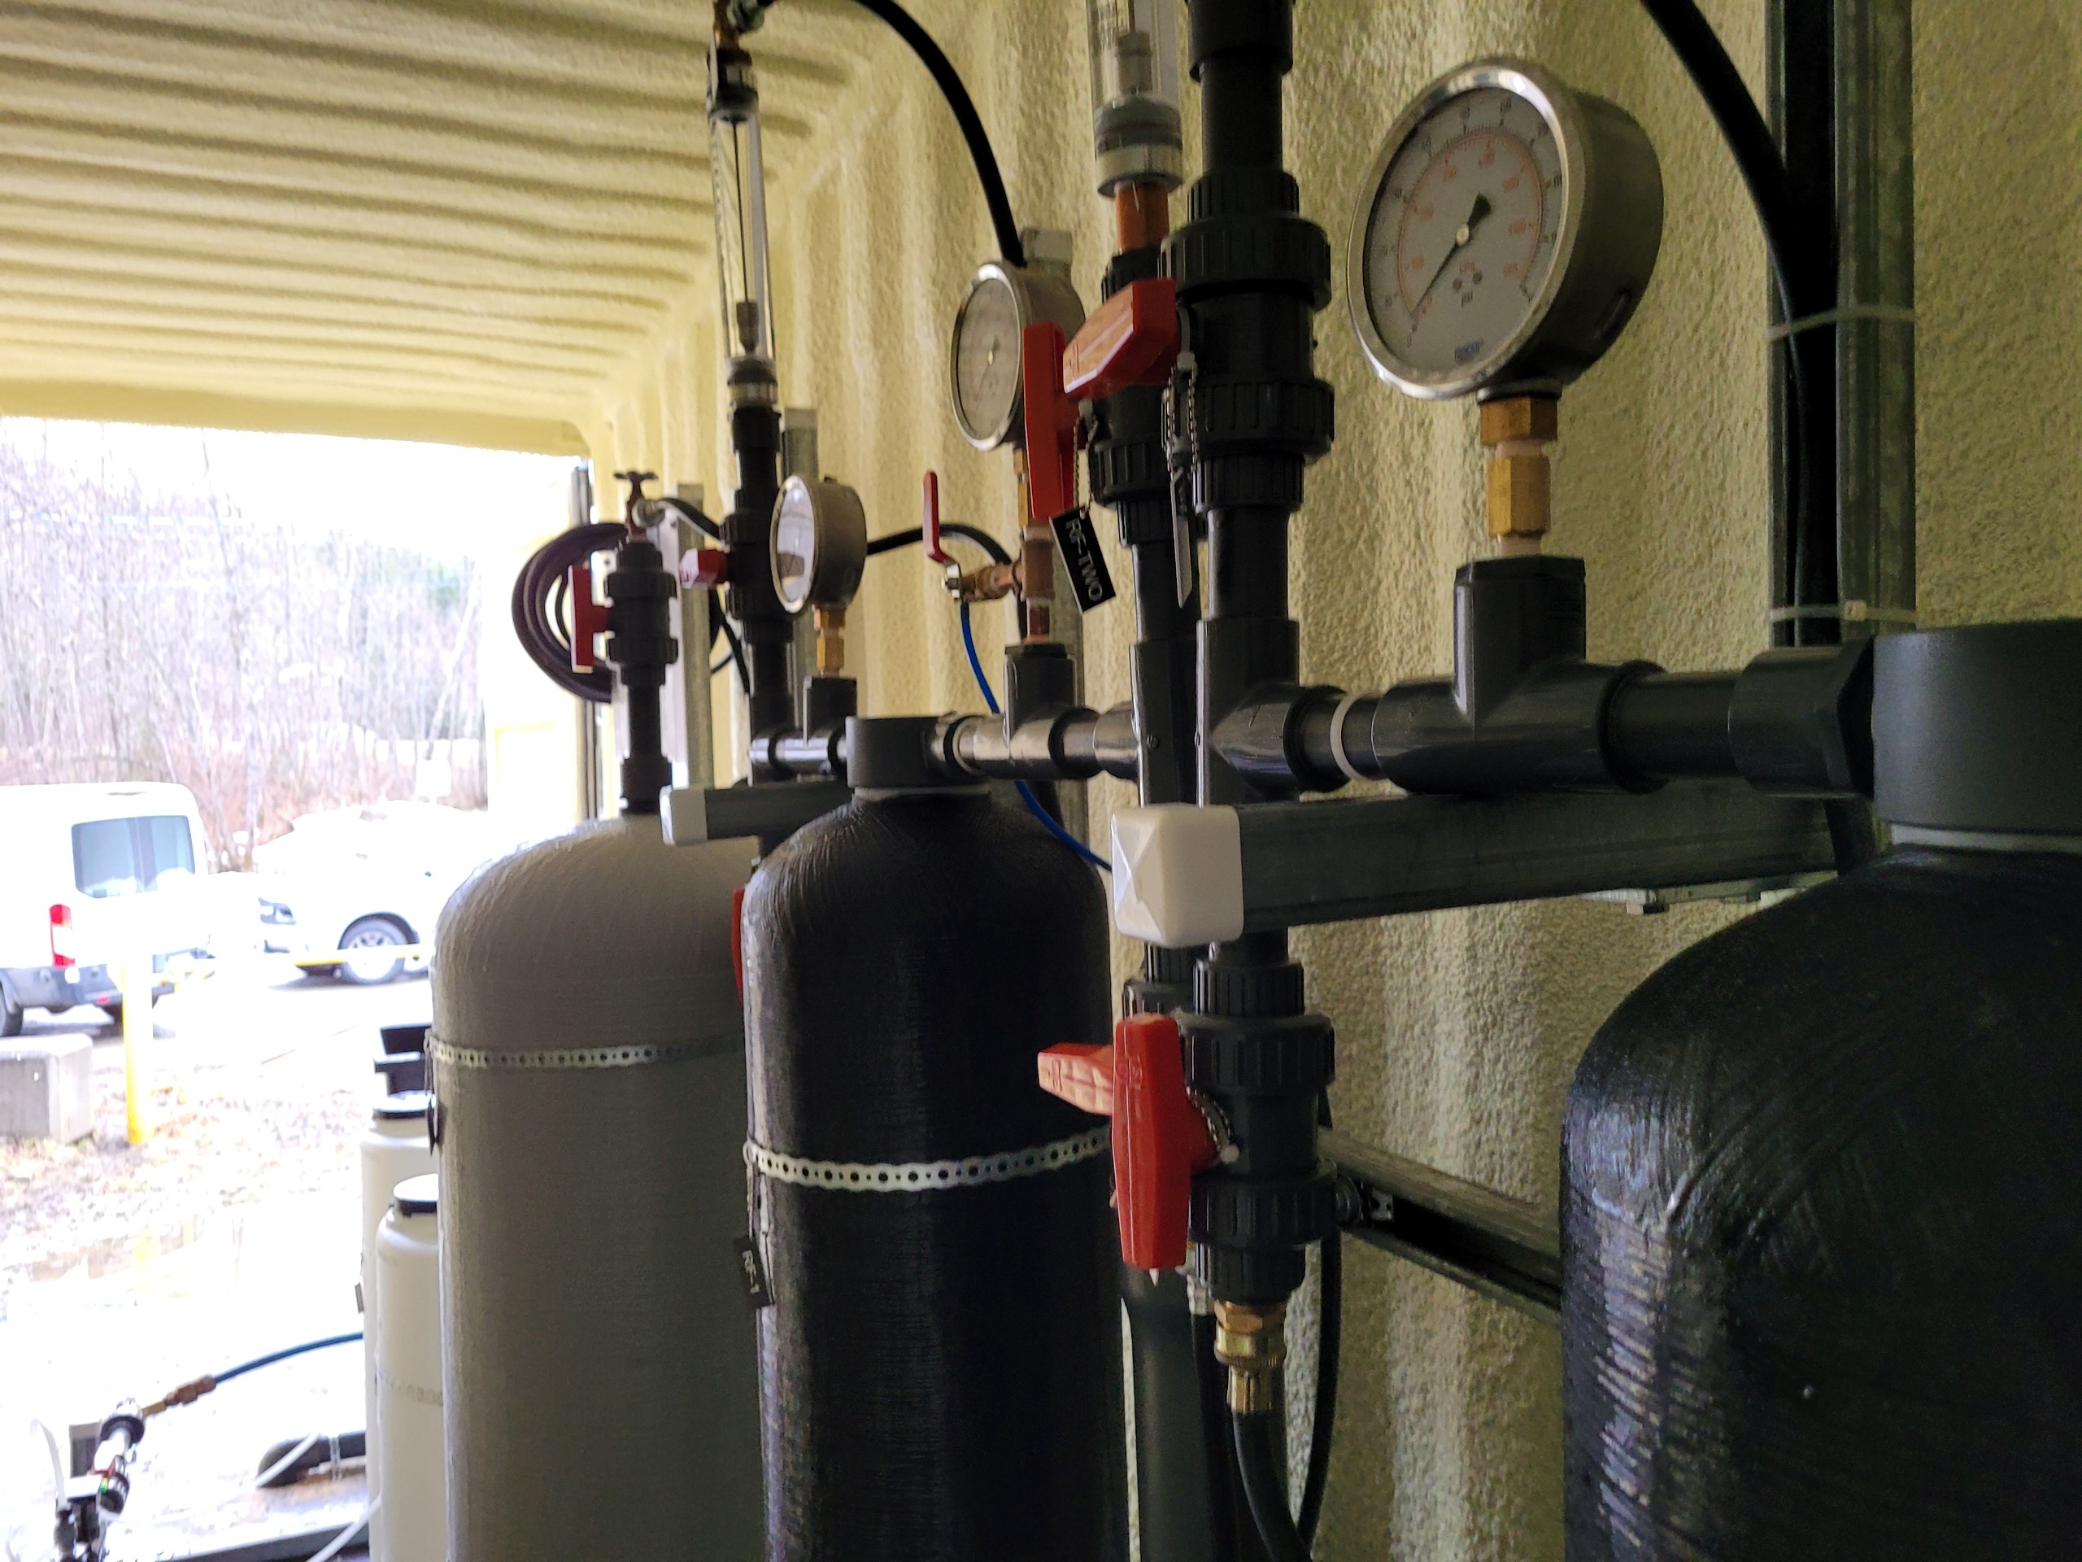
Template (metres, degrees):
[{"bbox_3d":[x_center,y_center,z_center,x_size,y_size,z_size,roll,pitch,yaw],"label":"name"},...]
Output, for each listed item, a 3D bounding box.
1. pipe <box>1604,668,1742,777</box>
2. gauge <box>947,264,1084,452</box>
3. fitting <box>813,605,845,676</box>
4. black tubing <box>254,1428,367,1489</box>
[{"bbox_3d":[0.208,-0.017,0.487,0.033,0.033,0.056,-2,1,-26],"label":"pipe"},{"bbox_3d":[-0.011,-0.256,0.949,0.050,0.112,0.110,-2,1,-29],"label":"gauge"},{"bbox_3d":[-0.171,-0.114,1.267,0.026,0.057,0.026,-2,1,-26],"label":"fitting"},{"bbox_3d":[-1.380,1.308,3.020,0.270,0.070,0.150,-2,1,-26],"label":"black tubing"}]

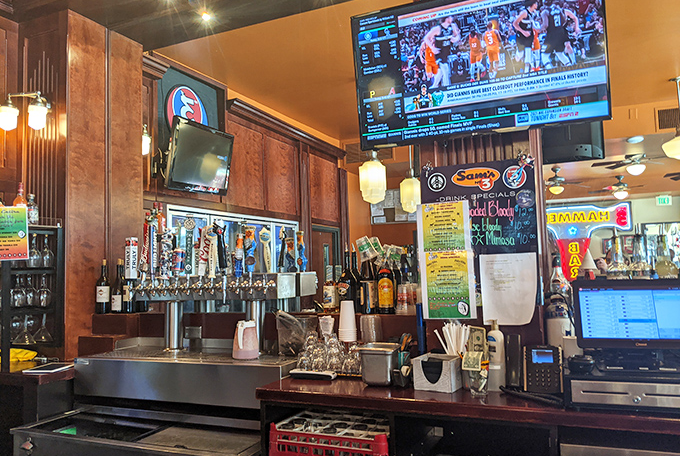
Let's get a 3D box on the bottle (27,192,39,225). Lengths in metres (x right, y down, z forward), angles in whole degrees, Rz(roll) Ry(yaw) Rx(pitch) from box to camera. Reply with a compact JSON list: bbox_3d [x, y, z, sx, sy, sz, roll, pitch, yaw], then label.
[{"bbox_3d":[-1.755,-0.101,3.020,0.081,0.182,0.081,-4,-5,24],"label":"bottle"}]

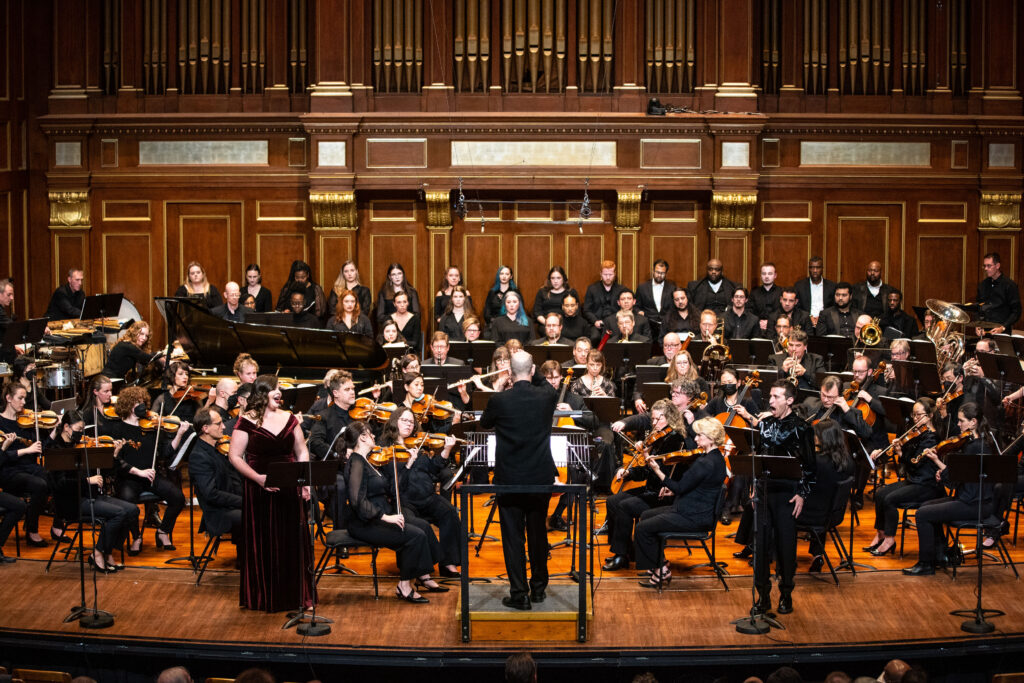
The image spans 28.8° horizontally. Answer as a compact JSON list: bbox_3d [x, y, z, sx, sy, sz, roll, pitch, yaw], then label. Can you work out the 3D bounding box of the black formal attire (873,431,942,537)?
[{"bbox_3d":[3.384,1.217,16.950,0.640,0.930,0.480,-3,6,-33],"label":"black formal attire"}]

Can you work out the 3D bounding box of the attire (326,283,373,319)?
[{"bbox_3d":[-1.833,-0.350,22.632,0.490,0.620,0.330,0,6,-4],"label":"attire"}]

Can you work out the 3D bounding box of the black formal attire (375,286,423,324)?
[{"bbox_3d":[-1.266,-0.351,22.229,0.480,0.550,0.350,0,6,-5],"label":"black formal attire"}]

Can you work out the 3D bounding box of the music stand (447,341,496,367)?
[{"bbox_3d":[-0.405,0.537,20.404,0.500,1.080,0.450,0,6,0],"label":"music stand"}]

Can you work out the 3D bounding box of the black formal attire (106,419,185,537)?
[{"bbox_3d":[-3.117,1.168,16.875,0.620,1.023,0.530,5,8,42],"label":"black formal attire"}]

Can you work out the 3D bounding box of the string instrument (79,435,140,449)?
[{"bbox_3d":[-3.321,0.821,16.350,0.590,0.110,0.210,8,33,-22],"label":"string instrument"}]

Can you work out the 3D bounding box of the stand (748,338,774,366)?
[{"bbox_3d":[2.530,0.514,21.076,0.510,1.100,0.420,1,6,14],"label":"stand"}]

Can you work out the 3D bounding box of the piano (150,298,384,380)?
[{"bbox_3d":[-2.476,0.460,19.150,2.550,1.800,1.550,1,6,10],"label":"piano"}]

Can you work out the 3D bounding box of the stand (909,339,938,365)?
[{"bbox_3d":[4.174,0.514,20.776,0.510,1.100,0.420,2,6,20],"label":"stand"}]

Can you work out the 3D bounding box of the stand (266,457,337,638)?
[{"bbox_3d":[-1.489,1.400,14.120,0.510,1.138,0.400,-1,6,-10],"label":"stand"}]

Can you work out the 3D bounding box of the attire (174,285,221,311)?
[{"bbox_3d":[-3.338,-0.278,21.200,0.500,0.650,0.310,0,6,-6],"label":"attire"}]

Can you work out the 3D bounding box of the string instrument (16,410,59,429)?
[{"bbox_3d":[-4.044,0.686,17.300,0.590,0.110,0.210,3,36,-9],"label":"string instrument"}]

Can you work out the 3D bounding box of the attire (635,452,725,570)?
[{"bbox_3d":[1.293,1.292,15.280,0.700,0.932,0.480,0,6,-2],"label":"attire"}]

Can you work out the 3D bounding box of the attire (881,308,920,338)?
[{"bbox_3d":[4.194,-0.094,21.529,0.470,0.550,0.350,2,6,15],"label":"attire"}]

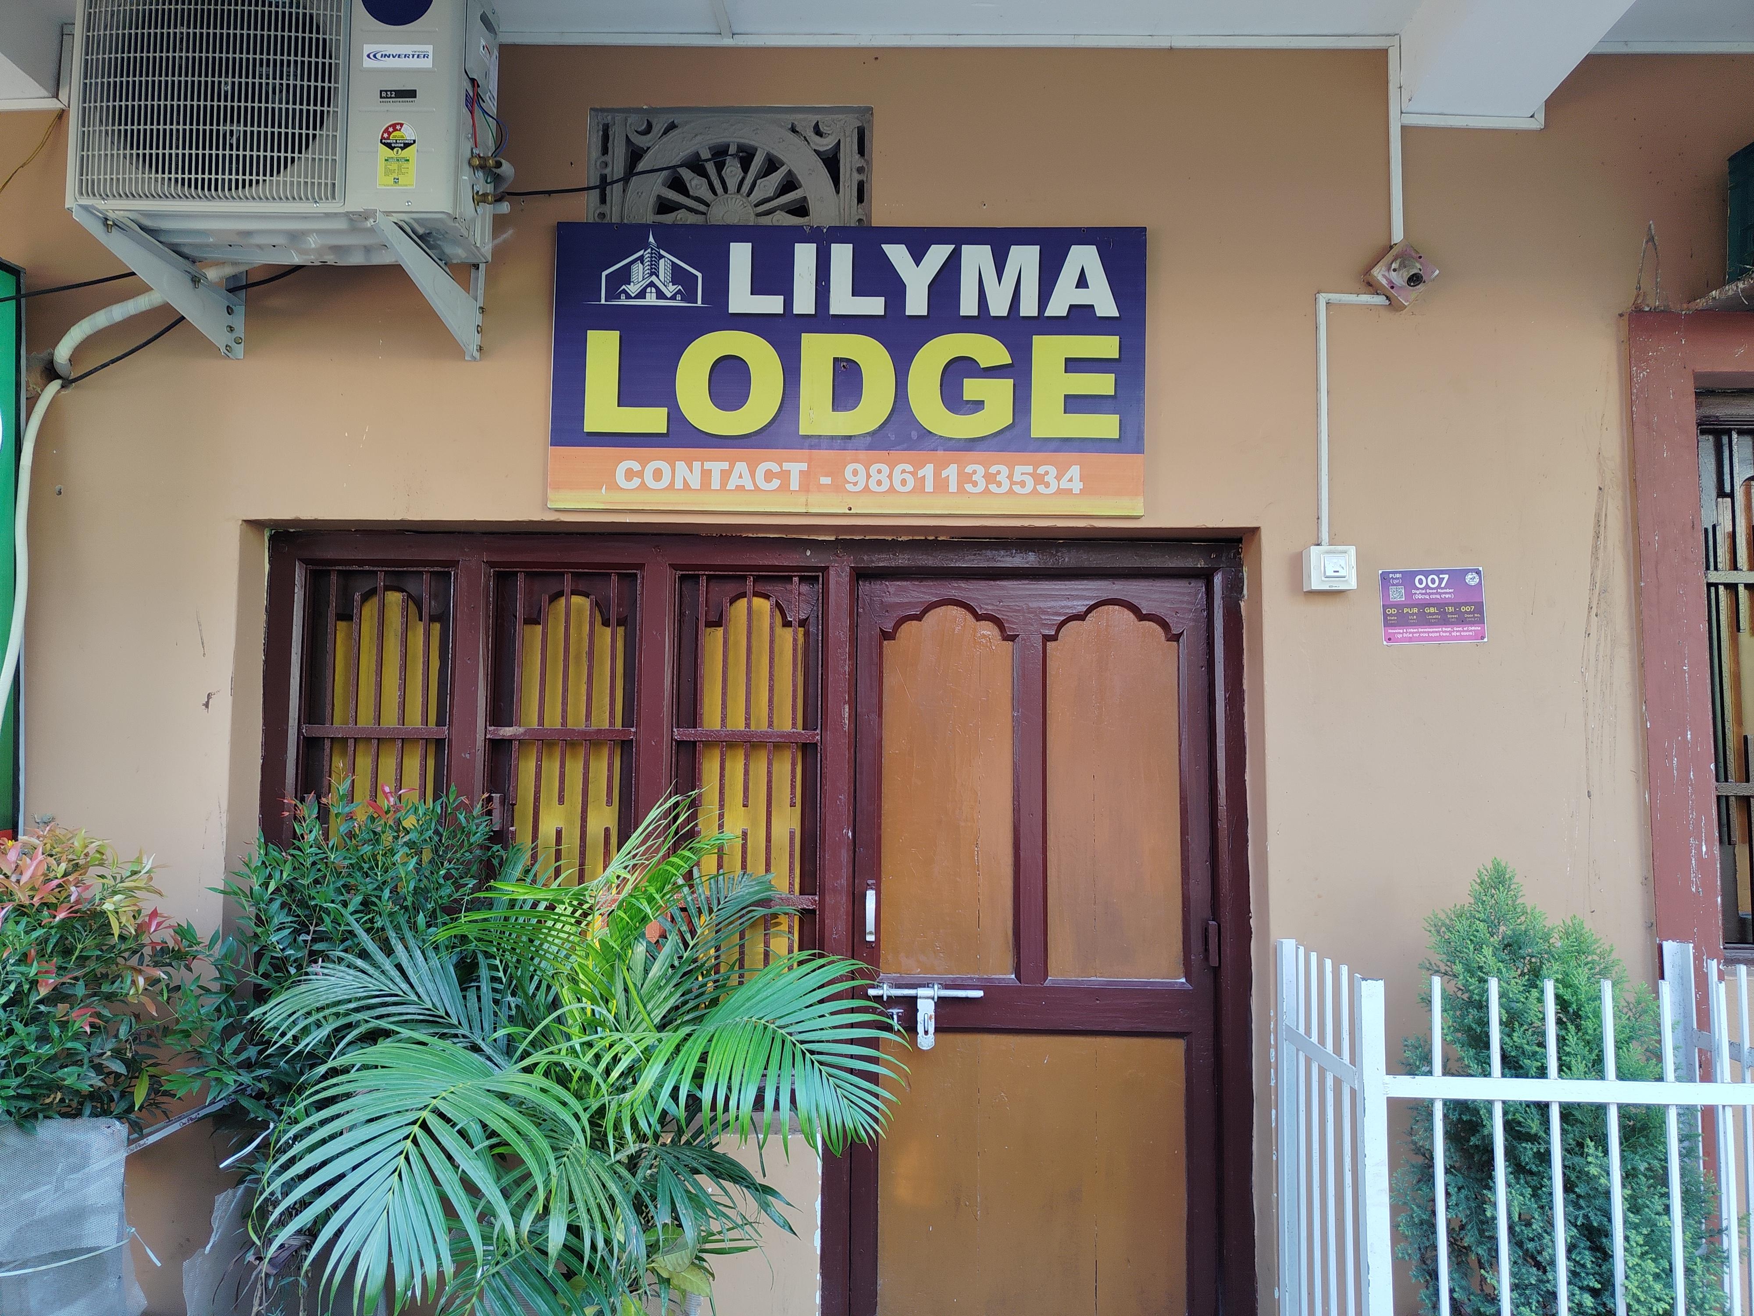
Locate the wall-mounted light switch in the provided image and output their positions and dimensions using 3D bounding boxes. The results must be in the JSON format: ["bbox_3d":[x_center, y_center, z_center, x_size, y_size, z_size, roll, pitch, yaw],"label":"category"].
[{"bbox_3d":[0.932,-0.182,2.492,0.090,0.088,0.048,0,-5,1],"label":"wall-mounted light switch"}]

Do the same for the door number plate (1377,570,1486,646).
[{"bbox_3d":[1.146,-0.106,2.503,0.211,0.153,0.005,-2,-5,1],"label":"door number plate"}]

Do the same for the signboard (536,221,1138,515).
[{"bbox_3d":[-0.059,-0.608,2.549,1.235,0.610,0.030,1,-4,1],"label":"signboard"}]

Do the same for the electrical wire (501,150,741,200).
[{"bbox_3d":[-0.532,-1.005,2.530,0.480,0.100,0.100,0,-5,1],"label":"electrical wire"}]

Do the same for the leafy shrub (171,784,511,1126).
[{"bbox_3d":[-0.933,0.501,2.114,0.550,0.570,0.500,0,-5,1],"label":"leafy shrub"}]

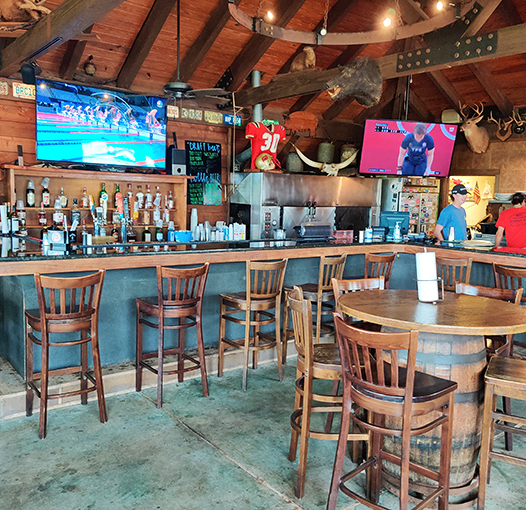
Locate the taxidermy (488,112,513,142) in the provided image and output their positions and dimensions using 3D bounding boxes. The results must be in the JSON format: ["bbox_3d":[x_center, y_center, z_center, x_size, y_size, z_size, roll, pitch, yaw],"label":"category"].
[{"bbox_3d":[3.716,-1.995,8.300,0.340,0.440,0.220,7,8,43],"label":"taxidermy"}]

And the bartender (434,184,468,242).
[{"bbox_3d":[2.427,0.026,6.911,0.360,1.840,0.500,5,7,28],"label":"bartender"}]

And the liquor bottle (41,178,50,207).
[{"bbox_3d":[-2.593,-0.738,6.304,0.085,0.346,0.085,-3,7,-38],"label":"liquor bottle"}]

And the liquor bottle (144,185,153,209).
[{"bbox_3d":[-1.504,-0.770,6.981,0.085,0.305,0.085,-3,8,-38],"label":"liquor bottle"}]

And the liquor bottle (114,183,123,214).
[{"bbox_3d":[-1.883,-0.767,6.866,0.085,0.321,0.085,-3,7,-38],"label":"liquor bottle"}]

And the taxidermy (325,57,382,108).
[{"bbox_3d":[0.959,-1.827,5.617,0.480,0.500,0.370,-1,7,-28],"label":"taxidermy"}]

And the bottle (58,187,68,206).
[{"bbox_3d":[-2.426,-0.701,6.441,0.100,0.248,0.080,-3,7,-38],"label":"bottle"}]

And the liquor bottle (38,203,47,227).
[{"bbox_3d":[-2.567,-0.481,6.173,0.095,0.270,0.090,-3,8,-38],"label":"liquor bottle"}]

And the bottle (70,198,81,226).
[{"bbox_3d":[-2.322,-0.526,6.546,0.092,0.336,0.092,-3,7,-38],"label":"bottle"}]

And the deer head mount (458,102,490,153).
[{"bbox_3d":[3.184,-1.914,8.024,0.460,0.760,0.360,-2,8,-35],"label":"deer head mount"}]

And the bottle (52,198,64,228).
[{"bbox_3d":[-2.421,-0.499,6.286,0.098,0.300,0.092,-3,8,-38],"label":"bottle"}]

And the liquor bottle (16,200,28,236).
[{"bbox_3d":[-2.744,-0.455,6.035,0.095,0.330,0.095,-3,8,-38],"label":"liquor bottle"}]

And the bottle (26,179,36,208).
[{"bbox_3d":[-2.657,-0.699,6.070,0.085,0.305,0.085,-3,8,-38],"label":"bottle"}]

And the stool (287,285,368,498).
[{"bbox_3d":[0.385,0.754,2.999,0.465,1.082,0.440,1,6,-1],"label":"stool"}]

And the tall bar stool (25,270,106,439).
[{"bbox_3d":[-1.384,0.630,3.688,0.460,1.080,0.465,-3,8,-38],"label":"tall bar stool"}]

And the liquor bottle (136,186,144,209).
[{"bbox_3d":[-1.637,-0.770,7.062,0.093,0.301,0.093,-3,7,-38],"label":"liquor bottle"}]

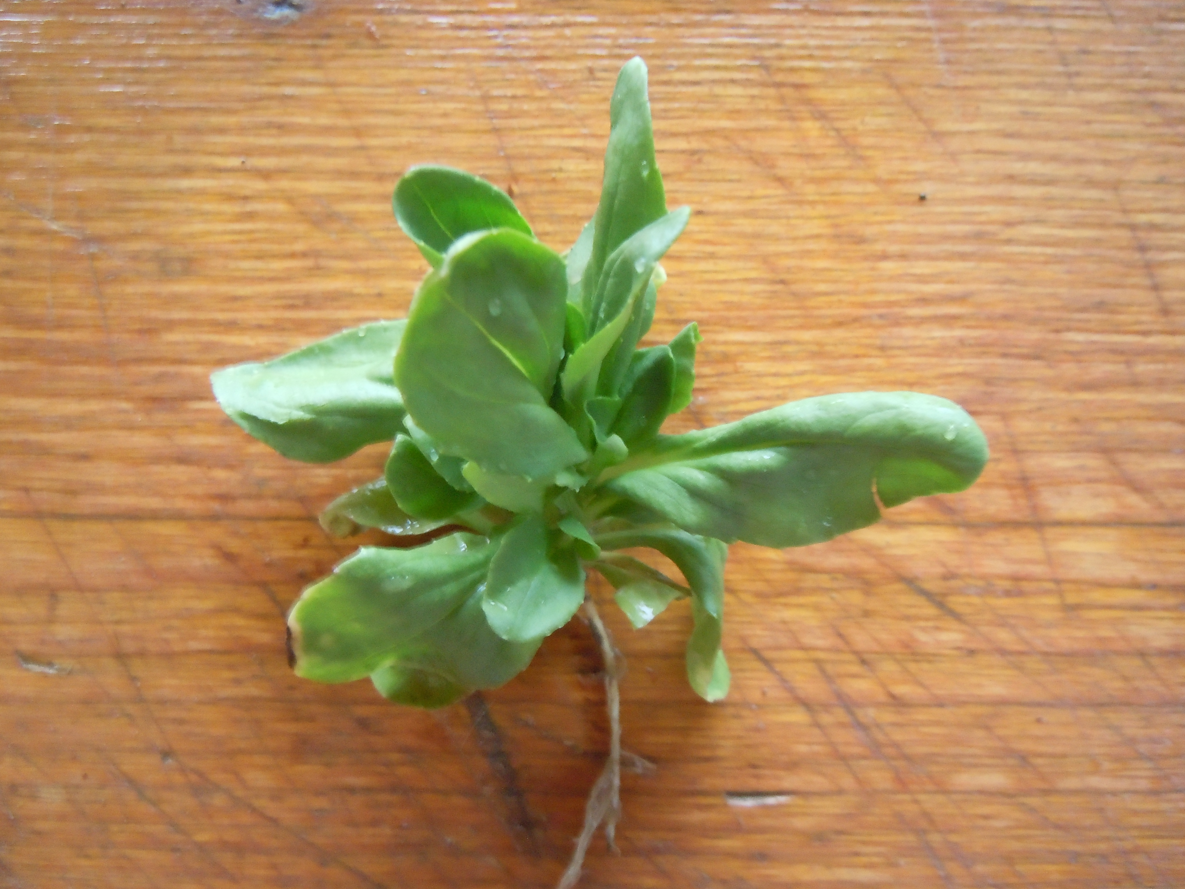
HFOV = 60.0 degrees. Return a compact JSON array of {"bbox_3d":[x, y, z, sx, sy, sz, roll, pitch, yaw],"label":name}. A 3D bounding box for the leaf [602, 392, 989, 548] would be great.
[{"bbox_3d":[0.052,0.007,0.265,0.099,0.020,0.034,-5,83,0],"label":"leaf"}]

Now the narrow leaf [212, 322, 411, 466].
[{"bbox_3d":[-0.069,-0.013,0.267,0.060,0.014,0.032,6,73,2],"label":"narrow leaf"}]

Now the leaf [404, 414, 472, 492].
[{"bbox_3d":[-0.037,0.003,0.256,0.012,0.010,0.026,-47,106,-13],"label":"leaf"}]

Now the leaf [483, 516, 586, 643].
[{"bbox_3d":[-0.014,0.034,0.256,0.025,0.010,0.034,13,75,1],"label":"leaf"}]

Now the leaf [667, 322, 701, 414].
[{"bbox_3d":[0.022,-0.019,0.270,0.013,0.008,0.029,25,93,-3],"label":"leaf"}]

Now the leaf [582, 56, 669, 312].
[{"bbox_3d":[0.009,-0.068,0.272,0.020,0.013,0.072,7,84,9],"label":"leaf"}]

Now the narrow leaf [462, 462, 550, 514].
[{"bbox_3d":[-0.021,0.010,0.252,0.026,0.008,0.015,24,95,-12],"label":"narrow leaf"}]

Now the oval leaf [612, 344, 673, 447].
[{"bbox_3d":[0.013,-0.012,0.262,0.015,0.010,0.031,30,102,21],"label":"oval leaf"}]

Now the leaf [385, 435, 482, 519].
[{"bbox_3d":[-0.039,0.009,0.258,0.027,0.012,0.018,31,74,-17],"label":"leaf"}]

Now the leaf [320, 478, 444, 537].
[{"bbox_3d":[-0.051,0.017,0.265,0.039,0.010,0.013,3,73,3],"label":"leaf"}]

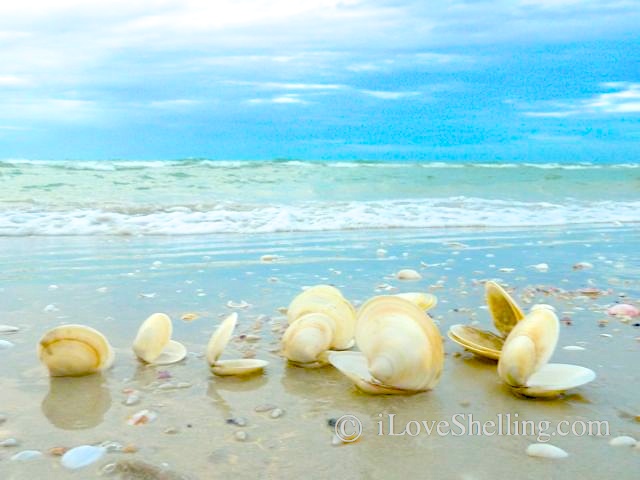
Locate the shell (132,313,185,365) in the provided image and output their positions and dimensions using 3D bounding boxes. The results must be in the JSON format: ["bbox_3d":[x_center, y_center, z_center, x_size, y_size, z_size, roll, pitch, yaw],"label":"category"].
[{"bbox_3d":[-0.124,0.075,0.362,0.039,0.040,0.036,-7,12,-37],"label":"shell"}]

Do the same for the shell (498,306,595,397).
[{"bbox_3d":[0.155,0.072,0.313,0.060,0.060,0.055,-5,11,-27],"label":"shell"}]

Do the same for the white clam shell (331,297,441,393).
[{"bbox_3d":[0.044,0.065,0.330,0.066,0.066,0.067,-4,11,-23],"label":"white clam shell"}]

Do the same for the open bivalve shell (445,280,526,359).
[{"bbox_3d":[0.133,0.063,0.377,0.057,0.058,0.052,-3,10,-18],"label":"open bivalve shell"}]

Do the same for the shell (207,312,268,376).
[{"bbox_3d":[-0.061,0.076,0.342,0.044,0.045,0.040,-1,10,-6],"label":"shell"}]

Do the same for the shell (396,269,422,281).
[{"bbox_3d":[0.123,0.048,0.635,0.035,0.015,0.028,0,10,0],"label":"shell"}]

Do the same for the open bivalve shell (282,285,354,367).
[{"bbox_3d":[0.000,0.063,0.367,0.059,0.061,0.058,0,10,0],"label":"open bivalve shell"}]

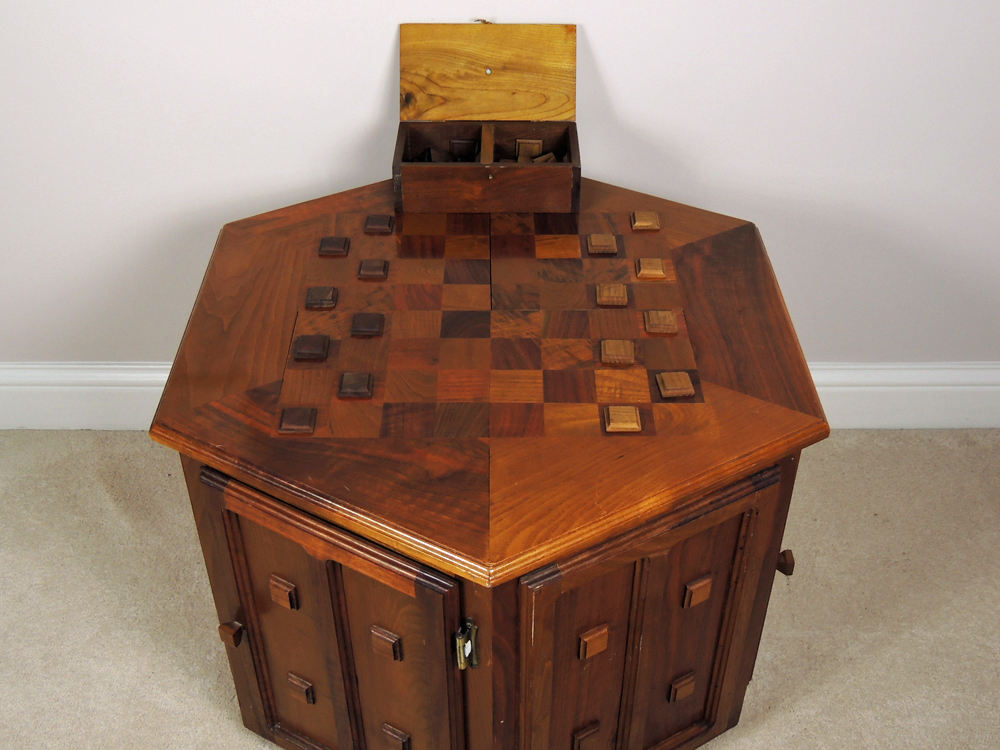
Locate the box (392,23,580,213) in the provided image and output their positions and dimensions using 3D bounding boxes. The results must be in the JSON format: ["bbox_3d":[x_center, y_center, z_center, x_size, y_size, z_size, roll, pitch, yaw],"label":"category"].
[{"bbox_3d":[-0.015,-0.305,1.365,0.216,0.172,0.145,0,39,0],"label":"box"}]

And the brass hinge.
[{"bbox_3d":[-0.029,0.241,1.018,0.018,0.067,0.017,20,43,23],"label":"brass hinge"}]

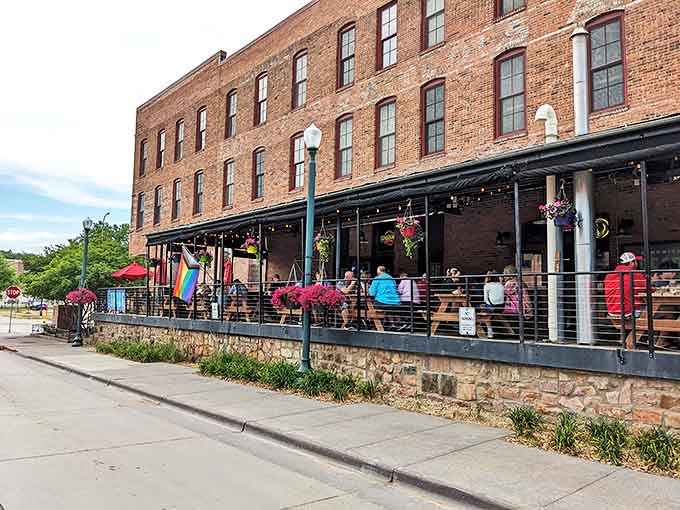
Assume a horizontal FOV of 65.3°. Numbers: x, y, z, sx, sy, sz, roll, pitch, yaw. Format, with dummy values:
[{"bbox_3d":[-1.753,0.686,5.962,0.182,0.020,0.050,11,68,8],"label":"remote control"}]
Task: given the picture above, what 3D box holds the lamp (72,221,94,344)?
[{"bbox_3d":[-10.996,1.122,22.692,0.385,5.497,0.385,7,-8,-41],"label":"lamp"}]

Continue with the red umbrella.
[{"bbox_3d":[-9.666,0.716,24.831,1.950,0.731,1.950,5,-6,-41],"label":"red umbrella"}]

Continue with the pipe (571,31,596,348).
[{"bbox_3d":[3.672,-1.104,8.021,0.290,4.852,0.290,5,-6,-41],"label":"pipe"}]

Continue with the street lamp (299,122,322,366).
[{"bbox_3d":[-0.665,-0.112,11.416,0.385,5.578,0.385,2,-5,0],"label":"street lamp"}]

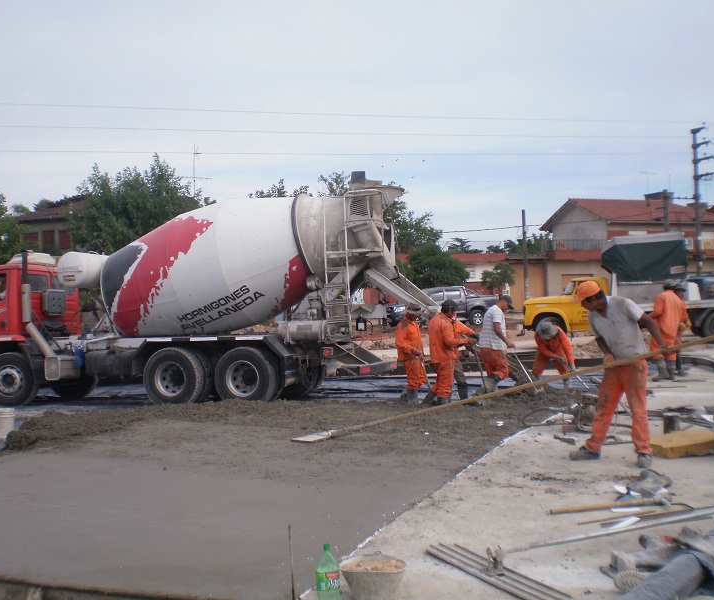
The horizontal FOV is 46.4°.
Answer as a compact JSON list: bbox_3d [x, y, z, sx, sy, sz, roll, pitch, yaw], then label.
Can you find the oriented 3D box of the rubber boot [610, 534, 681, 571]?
[{"bbox_3d":[1.560,1.366,4.500,0.360,0.140,0.270,-2,0,-12],"label":"rubber boot"}]

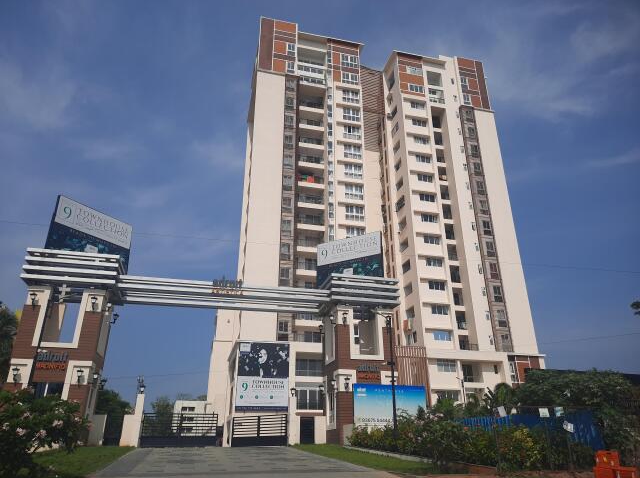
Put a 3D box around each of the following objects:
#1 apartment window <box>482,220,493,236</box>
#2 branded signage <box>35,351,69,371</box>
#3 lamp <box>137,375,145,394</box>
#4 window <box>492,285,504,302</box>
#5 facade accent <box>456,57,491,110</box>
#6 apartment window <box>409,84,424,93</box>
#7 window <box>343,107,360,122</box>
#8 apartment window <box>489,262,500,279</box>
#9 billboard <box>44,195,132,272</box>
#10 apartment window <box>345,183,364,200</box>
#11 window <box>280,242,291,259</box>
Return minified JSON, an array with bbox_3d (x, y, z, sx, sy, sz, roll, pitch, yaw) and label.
[{"bbox_3d":[22.104,-1.431,60.948,1.149,2.122,0.150,6,-24,-13],"label":"apartment window"},{"bbox_3d":[-17.136,7.832,29.583,1.753,1.139,0.150,6,-24,-13],"label":"branded signage"},{"bbox_3d":[-12.475,10.137,32.159,0.500,1.230,0.500,6,-24,-13],"label":"lamp"},{"bbox_3d":[22.247,6.893,57.758,1.446,2.098,0.200,6,-24,-14],"label":"window"},{"bbox_3d":[23.637,-23.931,71.018,4.597,9.108,0.300,6,-24,-13],"label":"facade accent"},{"bbox_3d":[14.100,-21.796,67.219,2.520,1.480,0.200,6,-25,-13],"label":"apartment window"},{"bbox_3d":[4.352,-17.017,63.413,2.374,2.300,0.200,6,-24,-13],"label":"window"},{"bbox_3d":[21.901,4.051,58.042,1.110,2.190,0.200,6,-25,-13],"label":"apartment window"},{"bbox_3d":[-17.504,-0.035,35.483,0.300,4.450,6.400,-13,-27,28],"label":"billboard"},{"bbox_3d":[4.328,-5.862,57.793,2.430,2.250,0.200,6,-25,-13],"label":"apartment window"},{"bbox_3d":[-3.936,1.398,52.671,0.995,1.997,0.150,6,-24,-13],"label":"window"}]

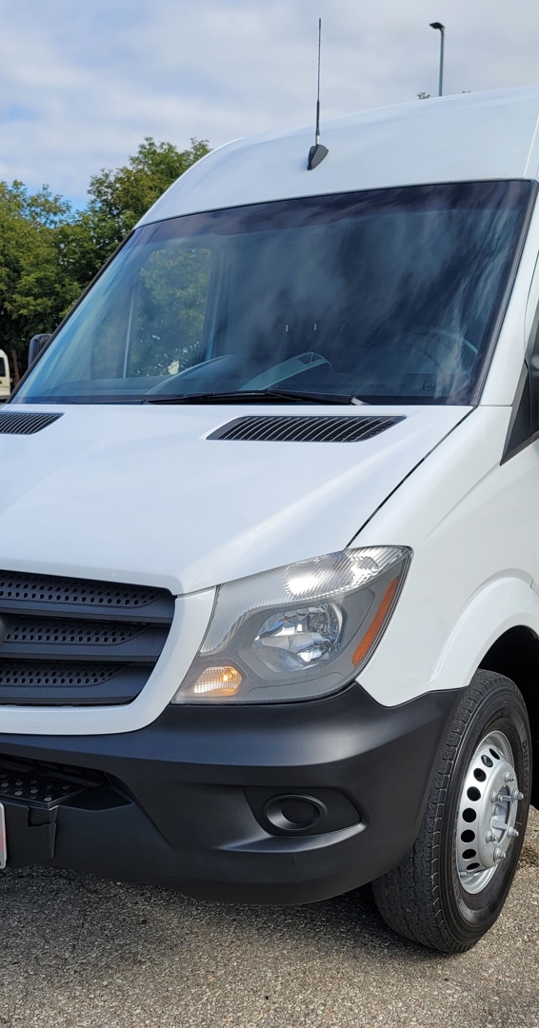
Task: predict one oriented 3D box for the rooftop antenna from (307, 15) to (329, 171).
[{"bbox_3d":[0.177,-1.502,3.558,0.065,0.540,0.150,5,9,34],"label":"rooftop antenna"}]

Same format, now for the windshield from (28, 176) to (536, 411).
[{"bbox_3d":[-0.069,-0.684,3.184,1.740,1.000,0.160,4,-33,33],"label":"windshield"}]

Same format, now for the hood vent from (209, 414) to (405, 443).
[{"bbox_3d":[0.095,-0.219,2.587,0.487,0.030,0.152,2,32,19],"label":"hood vent"}]

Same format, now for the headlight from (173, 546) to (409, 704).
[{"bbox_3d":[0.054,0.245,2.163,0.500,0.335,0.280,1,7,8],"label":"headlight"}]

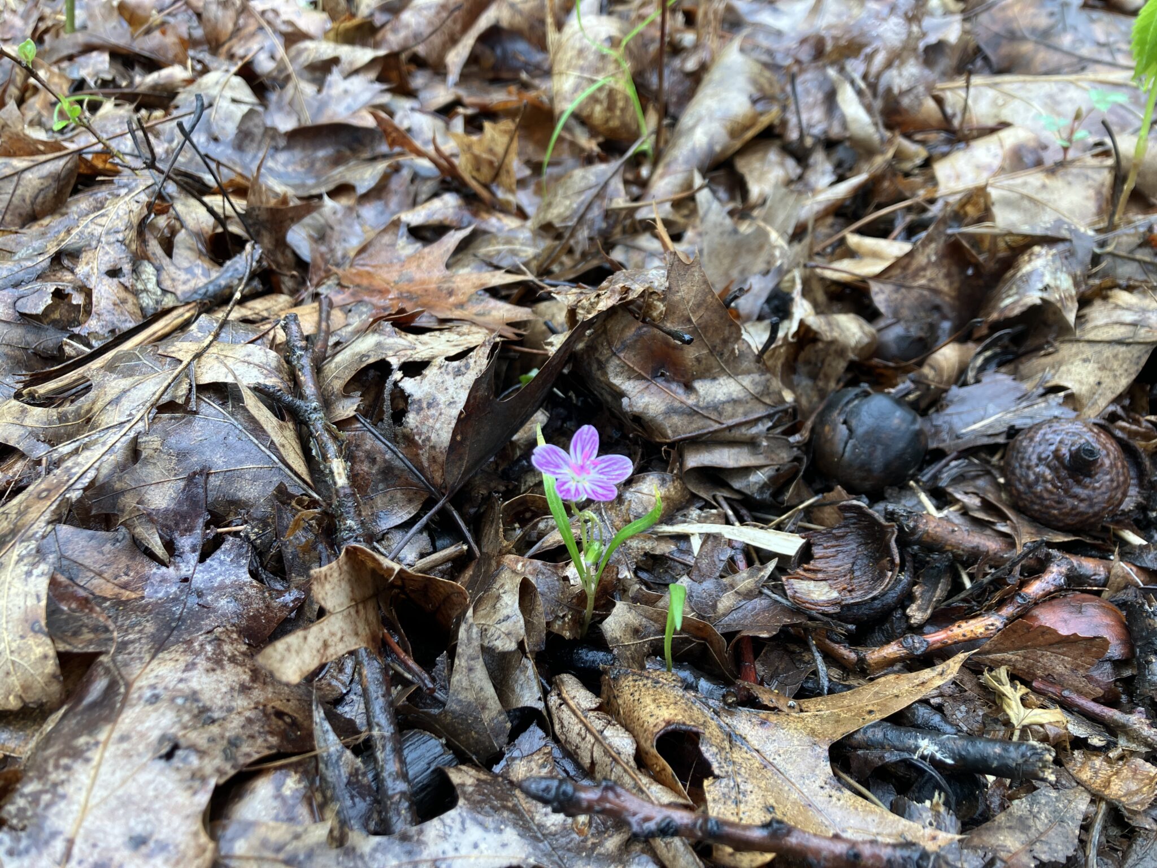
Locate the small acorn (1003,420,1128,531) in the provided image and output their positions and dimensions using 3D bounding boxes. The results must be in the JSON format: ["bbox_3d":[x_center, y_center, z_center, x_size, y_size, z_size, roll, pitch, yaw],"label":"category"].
[{"bbox_3d":[0.102,0.009,0.196,0.024,0.023,0.024,17,79,22],"label":"small acorn"}]

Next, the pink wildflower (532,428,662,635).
[{"bbox_3d":[0.003,0.017,0.163,0.021,0.044,0.018,0,36,0],"label":"pink wildflower"}]

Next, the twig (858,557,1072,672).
[{"bbox_3d":[0.071,0.033,0.171,0.045,0.007,0.008,-19,39,-12],"label":"twig"}]

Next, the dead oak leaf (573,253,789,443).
[{"bbox_3d":[0.024,-0.019,0.218,0.048,0.030,0.037,0,36,0],"label":"dead oak leaf"}]

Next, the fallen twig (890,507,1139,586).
[{"bbox_3d":[0.085,0.023,0.186,0.047,0.007,0.007,11,37,9],"label":"fallen twig"}]

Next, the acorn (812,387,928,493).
[{"bbox_3d":[0.064,0.001,0.206,0.024,0.023,0.024,0,36,0],"label":"acorn"}]

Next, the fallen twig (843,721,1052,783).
[{"bbox_3d":[0.060,0.052,0.154,0.034,0.007,0.007,3,36,9],"label":"fallen twig"}]

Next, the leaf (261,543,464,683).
[{"bbox_3d":[-0.038,0.032,0.164,0.035,0.018,0.022,0,36,0],"label":"leaf"}]

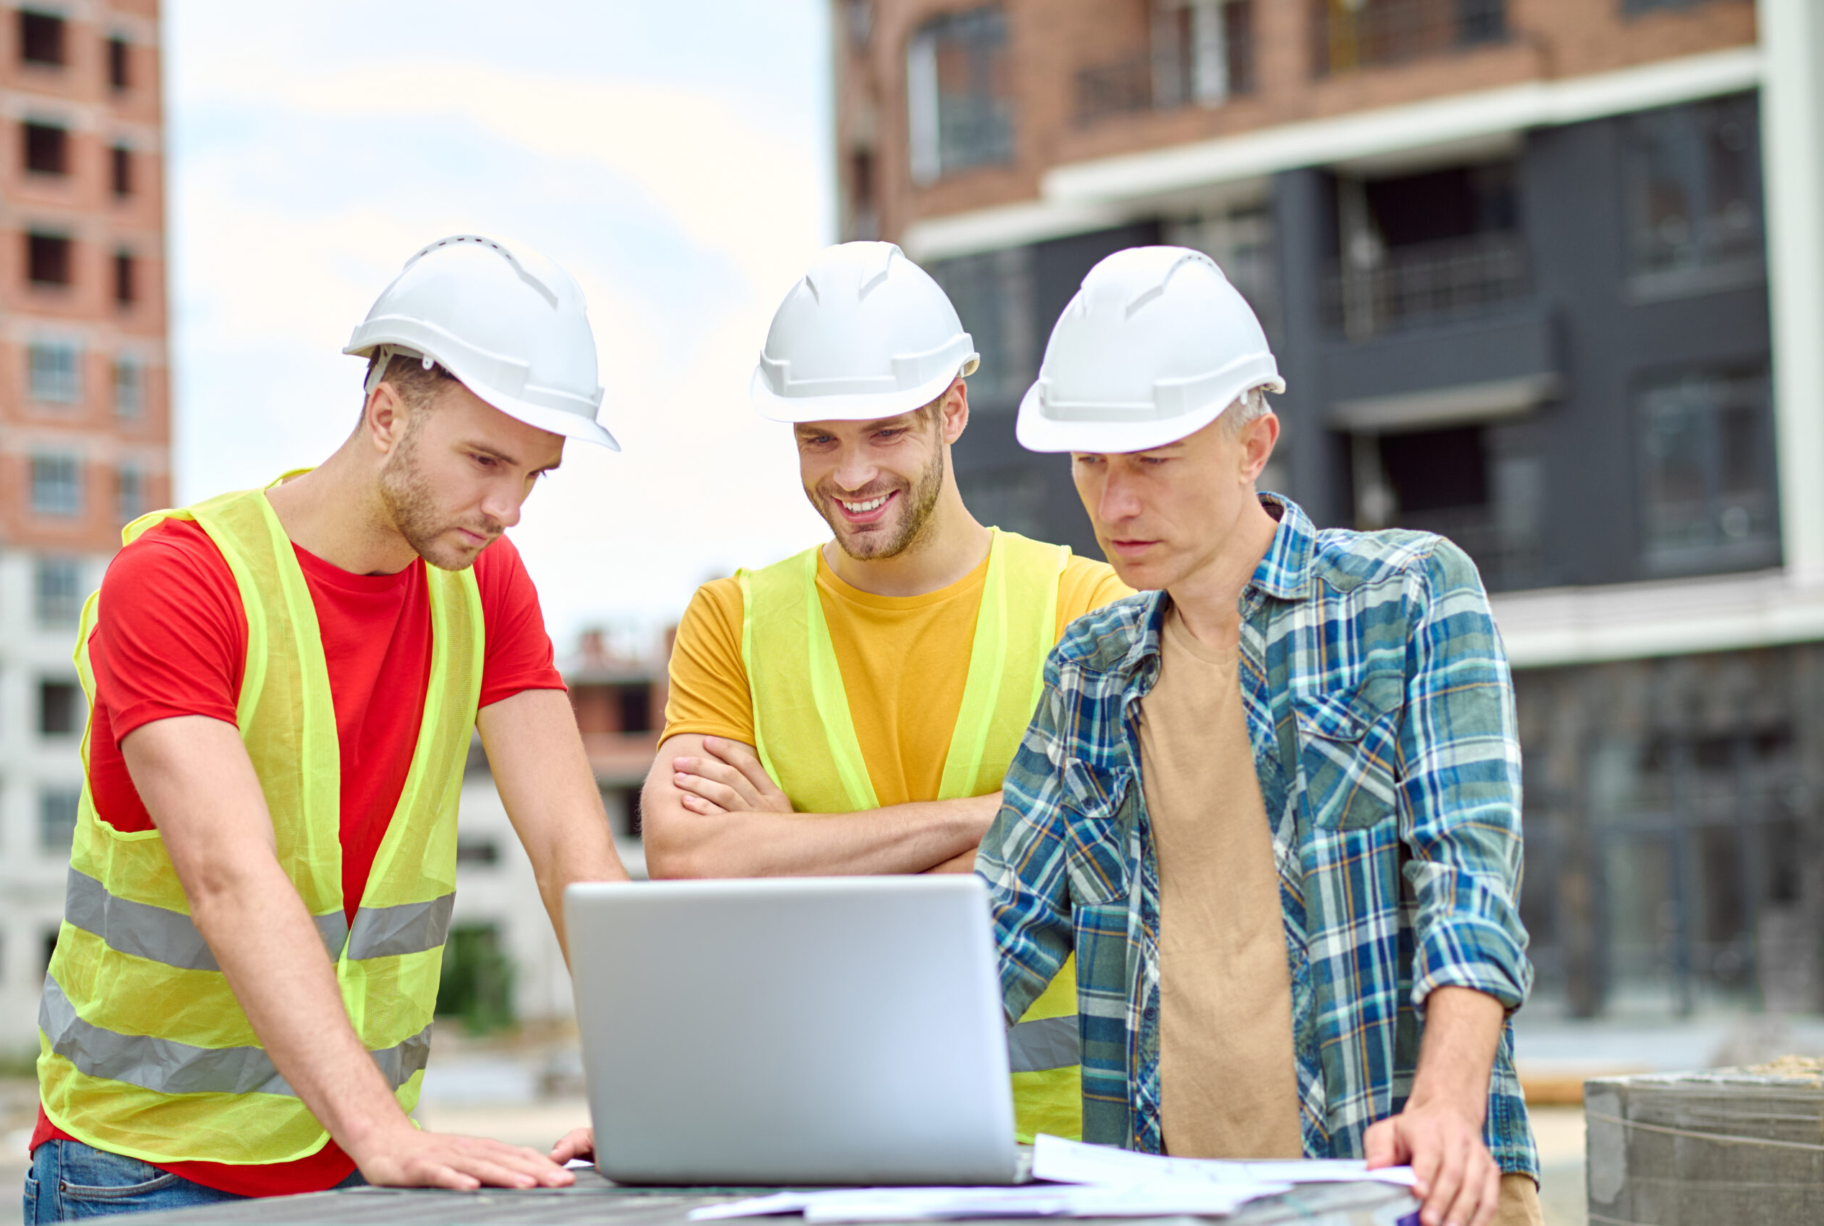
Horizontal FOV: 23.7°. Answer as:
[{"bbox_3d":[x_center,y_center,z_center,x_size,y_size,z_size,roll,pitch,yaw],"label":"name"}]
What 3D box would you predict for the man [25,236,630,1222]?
[{"bbox_3d":[-0.514,0.535,3.913,0.580,1.760,0.550,-6,-6,43],"label":"man"}]

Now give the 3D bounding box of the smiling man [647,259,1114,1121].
[{"bbox_3d":[0.003,0.536,4.181,0.560,1.800,0.380,-3,-4,9],"label":"smiling man"}]

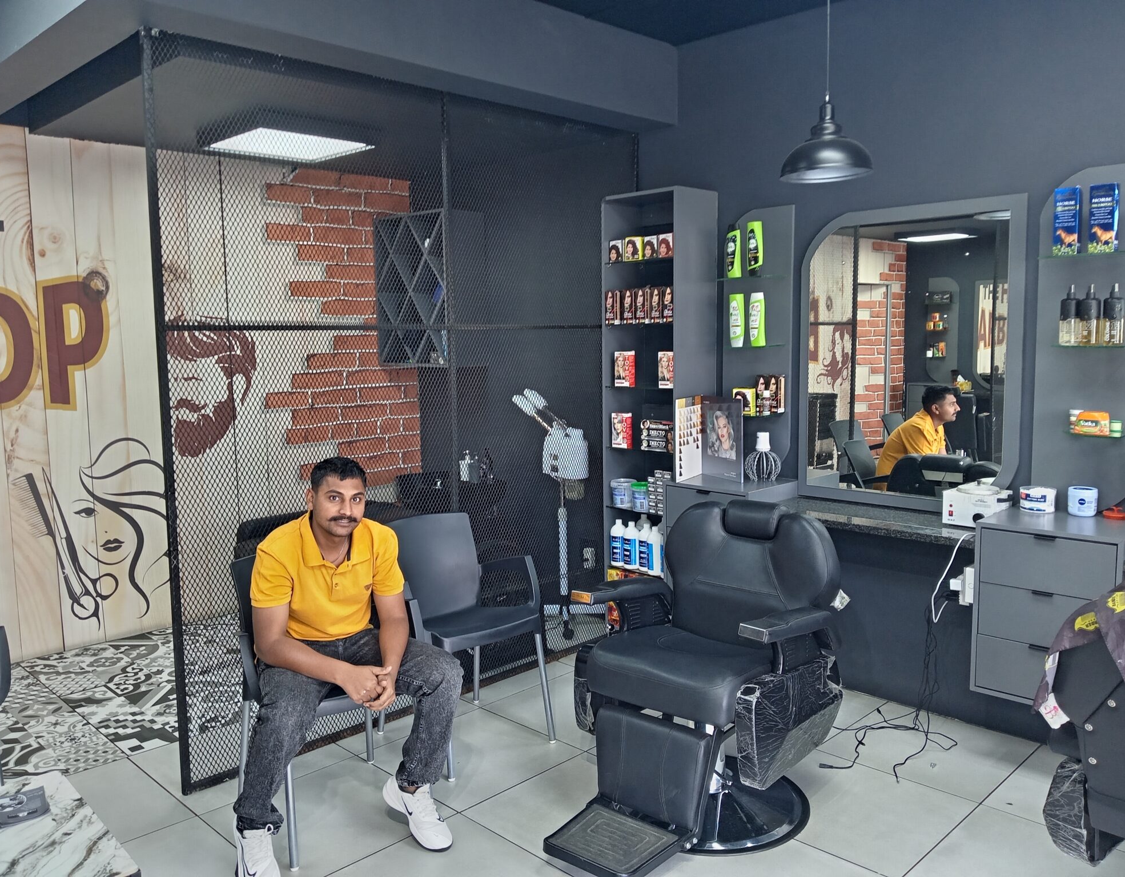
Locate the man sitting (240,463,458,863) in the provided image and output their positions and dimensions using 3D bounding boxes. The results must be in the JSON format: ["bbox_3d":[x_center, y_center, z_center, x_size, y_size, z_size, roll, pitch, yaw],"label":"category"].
[{"bbox_3d":[-0.711,0.646,2.833,0.670,1.165,0.660,-5,7,-30],"label":"man sitting"}]

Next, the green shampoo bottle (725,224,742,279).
[{"bbox_3d":[0.740,-0.807,3.938,0.077,0.228,0.046,5,8,41],"label":"green shampoo bottle"}]

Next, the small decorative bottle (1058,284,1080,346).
[{"bbox_3d":[1.695,-0.411,3.038,0.058,0.200,0.058,4,8,37],"label":"small decorative bottle"}]

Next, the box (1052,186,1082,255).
[{"bbox_3d":[1.706,-0.734,3.081,0.075,0.220,0.050,5,9,44],"label":"box"}]

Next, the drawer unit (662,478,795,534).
[{"bbox_3d":[0.745,0.478,4.057,0.388,0.585,0.438,-7,9,-44],"label":"drawer unit"}]

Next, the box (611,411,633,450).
[{"bbox_3d":[0.289,-0.038,4.337,0.088,0.168,0.044,5,8,42],"label":"box"}]

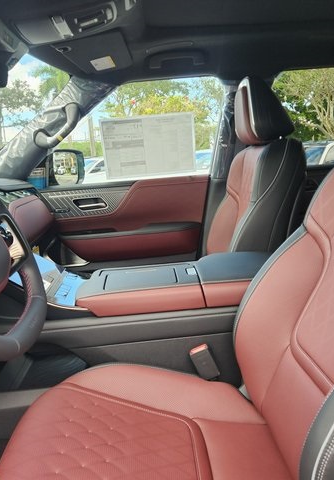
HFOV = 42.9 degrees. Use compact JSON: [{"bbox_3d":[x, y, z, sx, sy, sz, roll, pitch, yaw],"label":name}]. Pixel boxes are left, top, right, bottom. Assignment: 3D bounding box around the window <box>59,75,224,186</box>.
[{"bbox_3d":[-0.140,-0.460,1.862,0.762,0.433,0.062,-4,26,1],"label":"window"}]

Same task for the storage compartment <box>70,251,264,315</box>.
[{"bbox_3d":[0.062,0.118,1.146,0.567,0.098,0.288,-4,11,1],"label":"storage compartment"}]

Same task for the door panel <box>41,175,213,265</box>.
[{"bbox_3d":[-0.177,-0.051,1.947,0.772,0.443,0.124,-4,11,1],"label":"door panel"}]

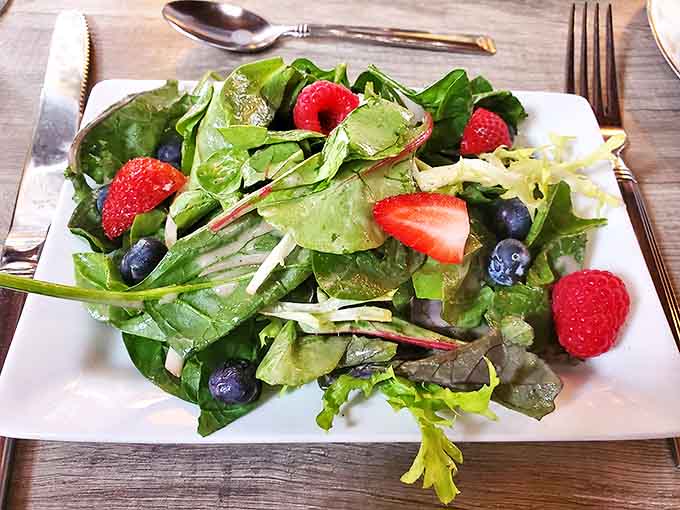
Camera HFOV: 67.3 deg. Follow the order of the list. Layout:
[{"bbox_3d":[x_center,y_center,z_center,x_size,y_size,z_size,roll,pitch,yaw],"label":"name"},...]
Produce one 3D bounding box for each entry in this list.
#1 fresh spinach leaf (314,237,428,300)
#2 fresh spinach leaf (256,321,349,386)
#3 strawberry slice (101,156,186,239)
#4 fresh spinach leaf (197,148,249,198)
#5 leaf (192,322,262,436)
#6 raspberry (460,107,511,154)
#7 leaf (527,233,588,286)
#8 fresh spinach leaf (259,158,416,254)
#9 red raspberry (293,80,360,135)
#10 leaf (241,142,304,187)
[{"bbox_3d":[0.009,0.003,0.169,0.037,0.008,0.025,1,68,0],"label":"fresh spinach leaf"},{"bbox_3d":[-0.013,0.035,0.183,0.032,0.009,0.022,0,73,0],"label":"fresh spinach leaf"},{"bbox_3d":[-0.081,-0.024,0.211,0.037,0.017,0.027,-34,50,-5],"label":"strawberry slice"},{"bbox_3d":[-0.049,-0.034,0.212,0.022,0.010,0.022,0,71,0],"label":"fresh spinach leaf"},{"bbox_3d":[-0.036,0.039,0.165,0.024,0.010,0.039,11,63,6],"label":"leaf"},{"bbox_3d":[0.066,-0.056,0.232,0.025,0.026,0.025,0,61,0],"label":"raspberry"},{"bbox_3d":[0.089,0.002,0.209,0.025,0.011,0.020,0,61,0],"label":"leaf"},{"bbox_3d":[0.002,-0.015,0.170,0.055,0.012,0.031,-15,74,-4],"label":"fresh spinach leaf"},{"bbox_3d":[-0.005,-0.055,0.194,0.025,0.025,0.021,0,30,0],"label":"red raspberry"},{"bbox_3d":[-0.024,-0.032,0.181,0.026,0.007,0.015,-30,71,-11],"label":"leaf"}]

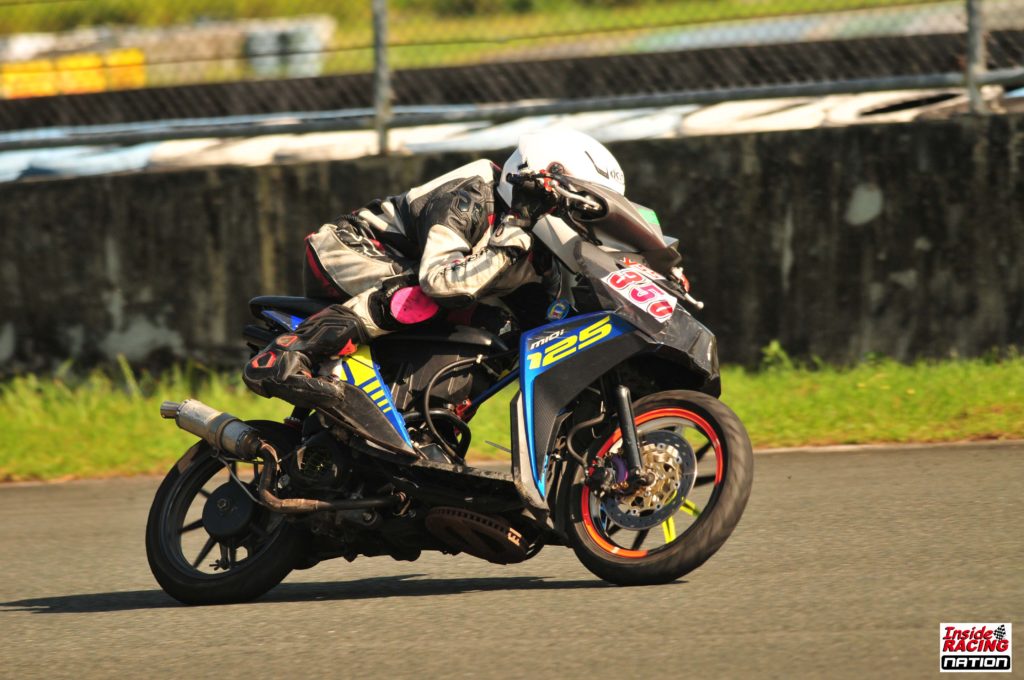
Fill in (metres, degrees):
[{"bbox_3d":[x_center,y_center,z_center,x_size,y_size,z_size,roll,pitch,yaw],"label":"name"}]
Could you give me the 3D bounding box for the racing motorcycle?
[{"bbox_3d":[-0.107,0.158,22.471,1.780,1.020,0.670,-4,-29,36],"label":"racing motorcycle"}]

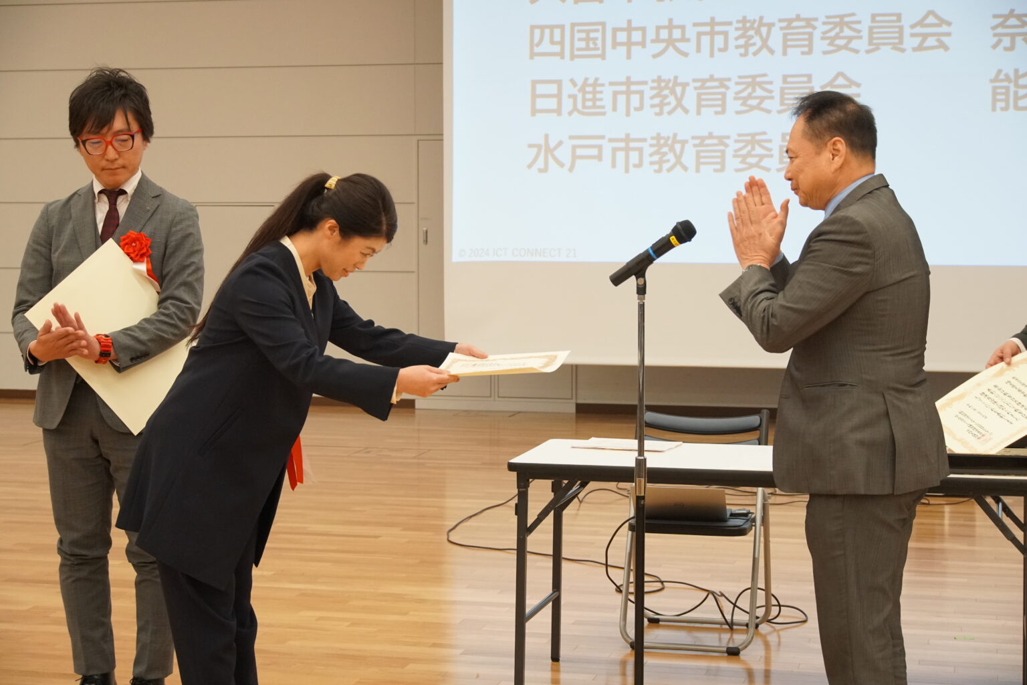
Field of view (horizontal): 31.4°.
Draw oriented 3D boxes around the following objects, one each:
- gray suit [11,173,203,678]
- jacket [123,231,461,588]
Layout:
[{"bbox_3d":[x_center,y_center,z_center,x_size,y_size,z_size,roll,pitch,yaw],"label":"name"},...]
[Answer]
[{"bbox_3d":[-1.145,0.238,5.120,0.530,1.410,0.370,0,4,2],"label":"gray suit"},{"bbox_3d":[-0.565,0.190,4.500,0.700,0.860,0.480,13,7,11],"label":"jacket"}]

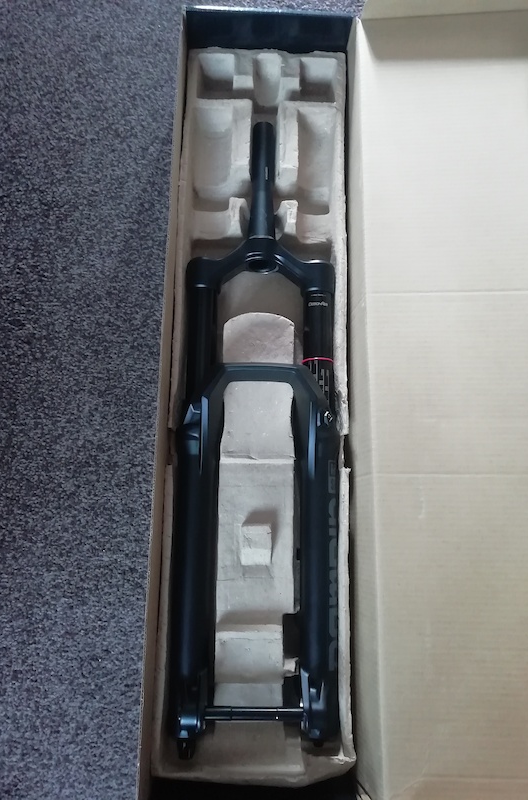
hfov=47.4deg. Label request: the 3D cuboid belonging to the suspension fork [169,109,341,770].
[{"bbox_3d":[-0.007,0.002,0.765,0.196,0.105,0.825,1,78,-1],"label":"suspension fork"}]

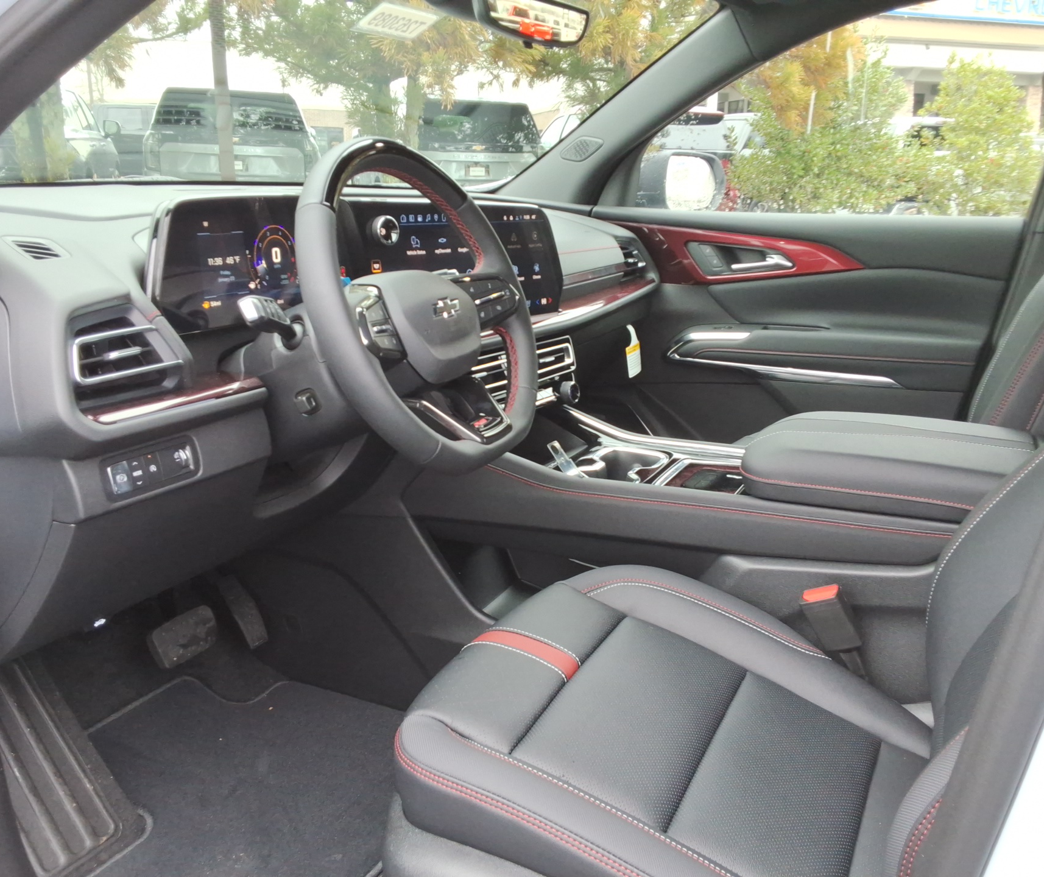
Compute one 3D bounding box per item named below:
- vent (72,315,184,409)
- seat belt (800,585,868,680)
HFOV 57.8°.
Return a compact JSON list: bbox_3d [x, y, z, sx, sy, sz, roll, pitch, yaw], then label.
[{"bbox_3d":[-0.379,-0.071,0.867,0.045,0.067,0.125,1,14,22],"label":"vent"},{"bbox_3d":[0.380,0.228,1.129,0.044,0.110,0.028,-27,0,30],"label":"seat belt"}]

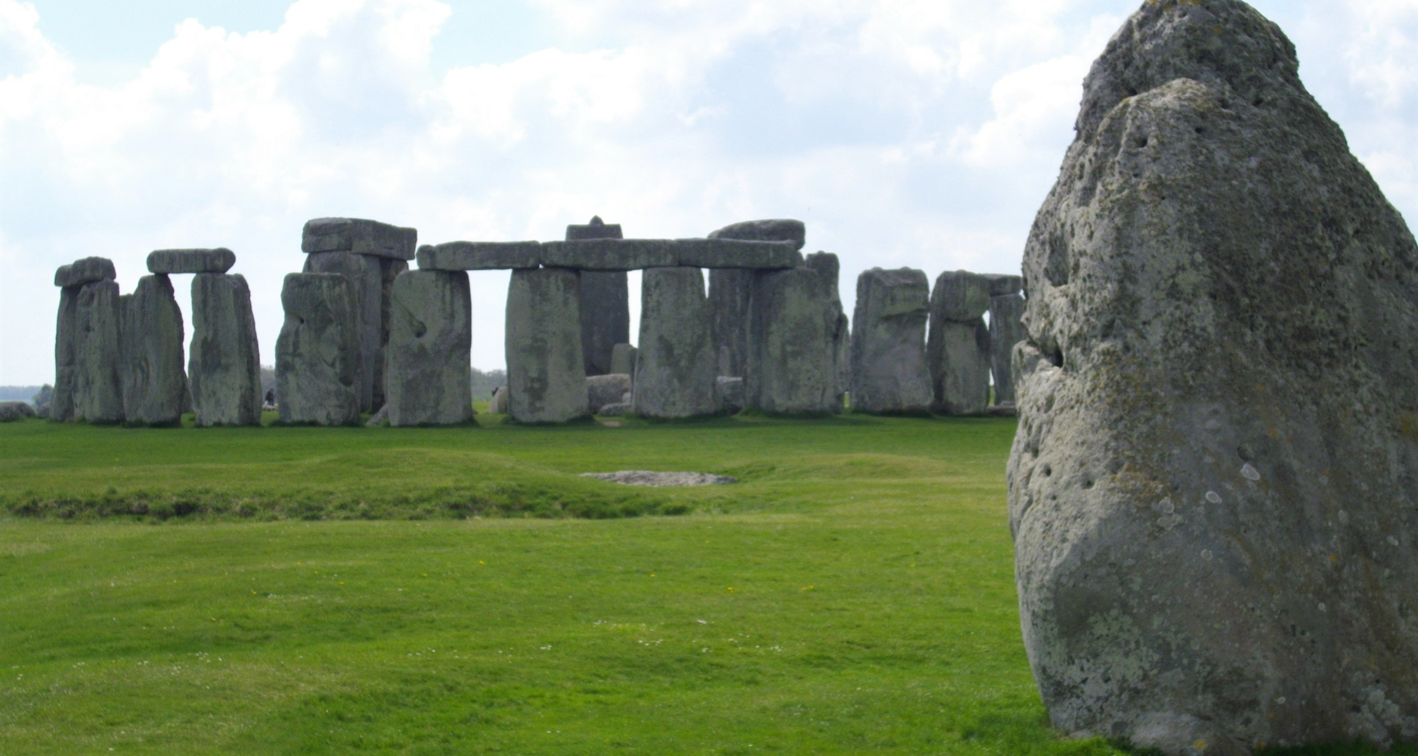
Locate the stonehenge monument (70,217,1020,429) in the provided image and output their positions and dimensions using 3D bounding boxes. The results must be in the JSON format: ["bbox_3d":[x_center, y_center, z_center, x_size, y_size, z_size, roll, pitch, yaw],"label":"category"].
[{"bbox_3d":[-4.350,-2.050,97.800,31.500,6.600,30.500,0,0,-3],"label":"stonehenge monument"}]

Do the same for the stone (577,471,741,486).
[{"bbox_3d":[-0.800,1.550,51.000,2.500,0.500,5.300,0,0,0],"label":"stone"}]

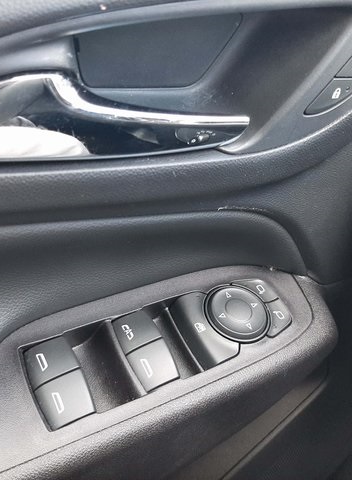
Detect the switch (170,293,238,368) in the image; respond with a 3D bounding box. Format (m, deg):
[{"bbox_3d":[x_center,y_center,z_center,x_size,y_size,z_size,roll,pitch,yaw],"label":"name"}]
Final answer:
[{"bbox_3d":[0.015,0.050,0.261,0.028,0.013,0.042,-14,53,-32],"label":"switch"}]

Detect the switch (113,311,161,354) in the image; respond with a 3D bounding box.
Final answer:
[{"bbox_3d":[-0.021,0.049,0.247,0.021,0.010,0.021,-14,53,-32],"label":"switch"}]

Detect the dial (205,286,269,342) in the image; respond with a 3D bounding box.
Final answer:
[{"bbox_3d":[0.036,0.042,0.274,0.037,0.009,0.037,11,44,-11],"label":"dial"}]

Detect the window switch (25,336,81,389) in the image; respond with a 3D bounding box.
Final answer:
[{"bbox_3d":[-0.059,0.058,0.223,0.022,0.010,0.021,-14,53,-32],"label":"window switch"}]

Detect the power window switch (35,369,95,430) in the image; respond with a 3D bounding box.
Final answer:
[{"bbox_3d":[-0.049,0.072,0.213,0.022,0.010,0.021,-14,53,-32],"label":"power window switch"}]

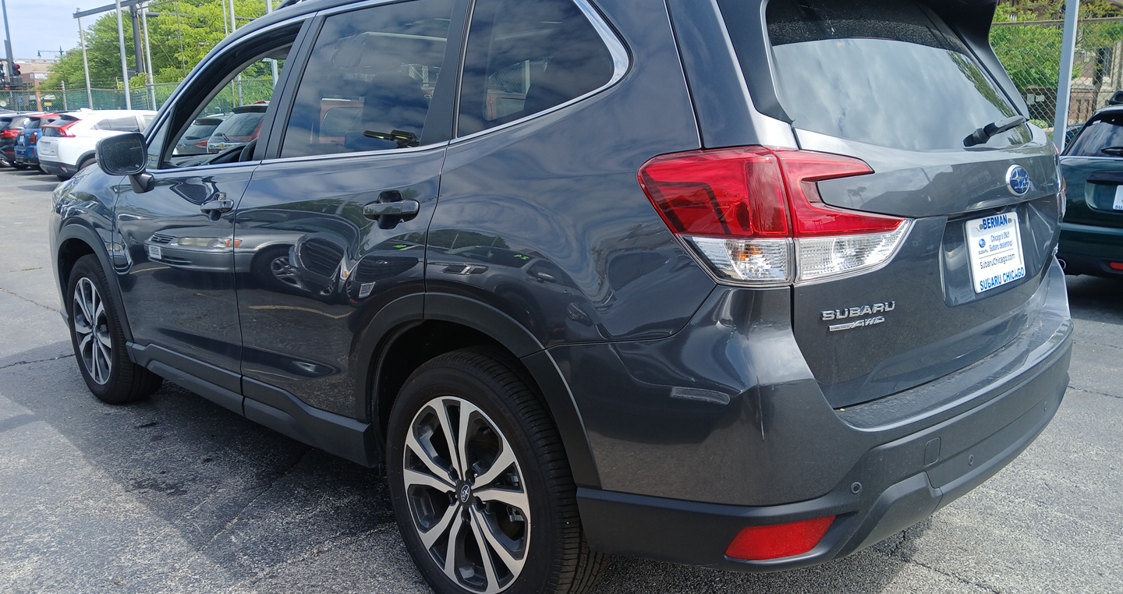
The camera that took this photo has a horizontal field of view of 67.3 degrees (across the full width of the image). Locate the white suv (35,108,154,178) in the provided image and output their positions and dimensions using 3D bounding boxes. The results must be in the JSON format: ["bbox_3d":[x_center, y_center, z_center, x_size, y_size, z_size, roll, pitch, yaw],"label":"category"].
[{"bbox_3d":[-10.464,-3.782,21.029,1.810,1.685,4.405,9,15,43],"label":"white suv"}]

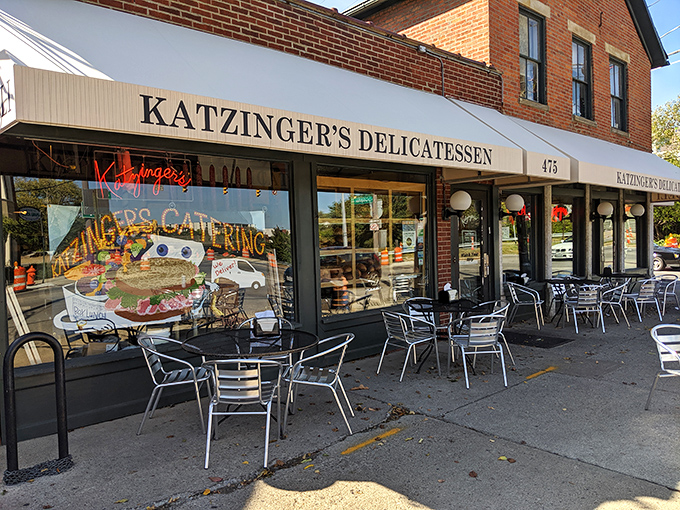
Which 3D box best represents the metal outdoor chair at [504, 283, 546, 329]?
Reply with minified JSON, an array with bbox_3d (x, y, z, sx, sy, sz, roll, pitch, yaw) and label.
[{"bbox_3d":[3.188,0.858,9.144,0.575,0.730,0.560,-1,2,28],"label":"metal outdoor chair"}]

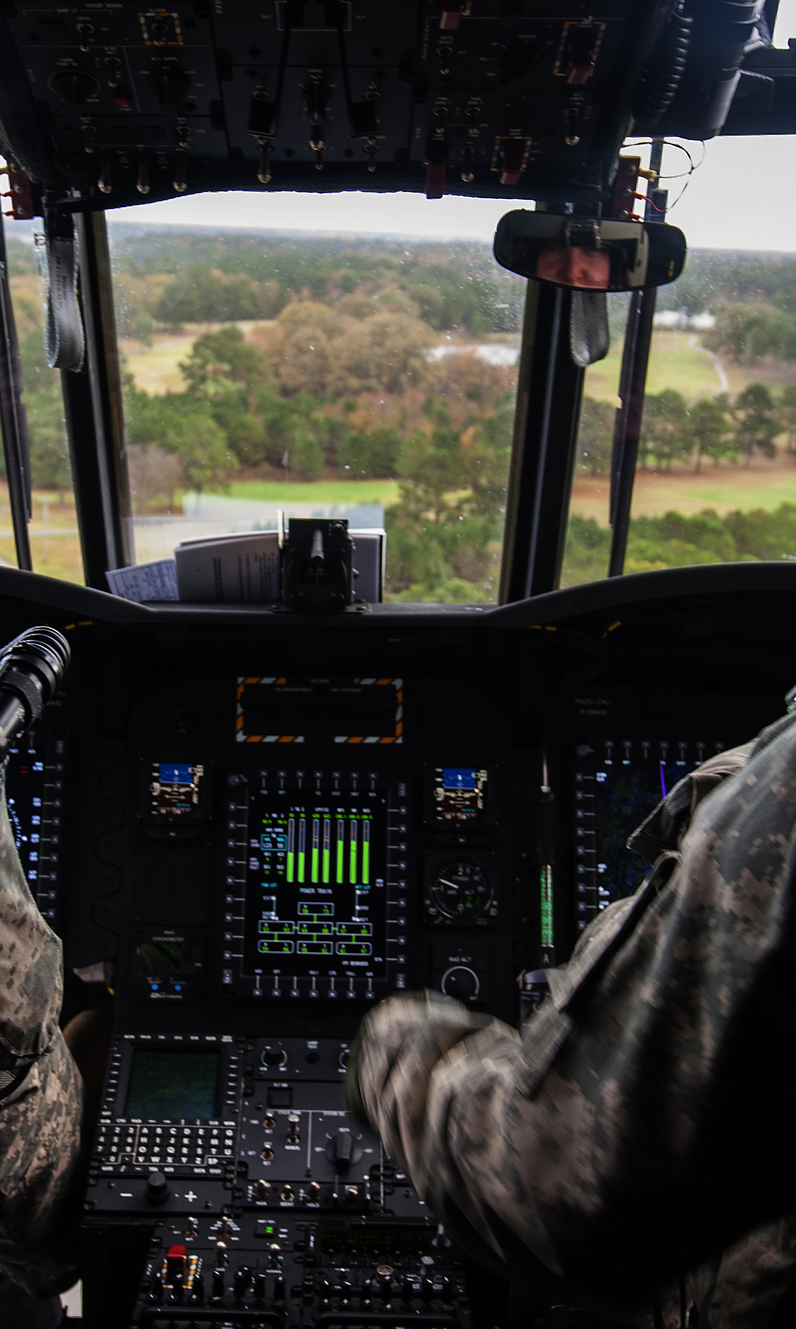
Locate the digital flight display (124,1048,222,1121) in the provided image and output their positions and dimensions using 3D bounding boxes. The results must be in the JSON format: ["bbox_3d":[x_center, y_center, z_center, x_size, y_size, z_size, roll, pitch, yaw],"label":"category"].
[{"bbox_3d":[-0.236,0.443,1.172,0.094,0.020,0.069,1,63,1],"label":"digital flight display"}]

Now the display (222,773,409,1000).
[{"bbox_3d":[-0.089,0.237,1.207,0.201,0.248,0.030,1,-5,1],"label":"display"}]

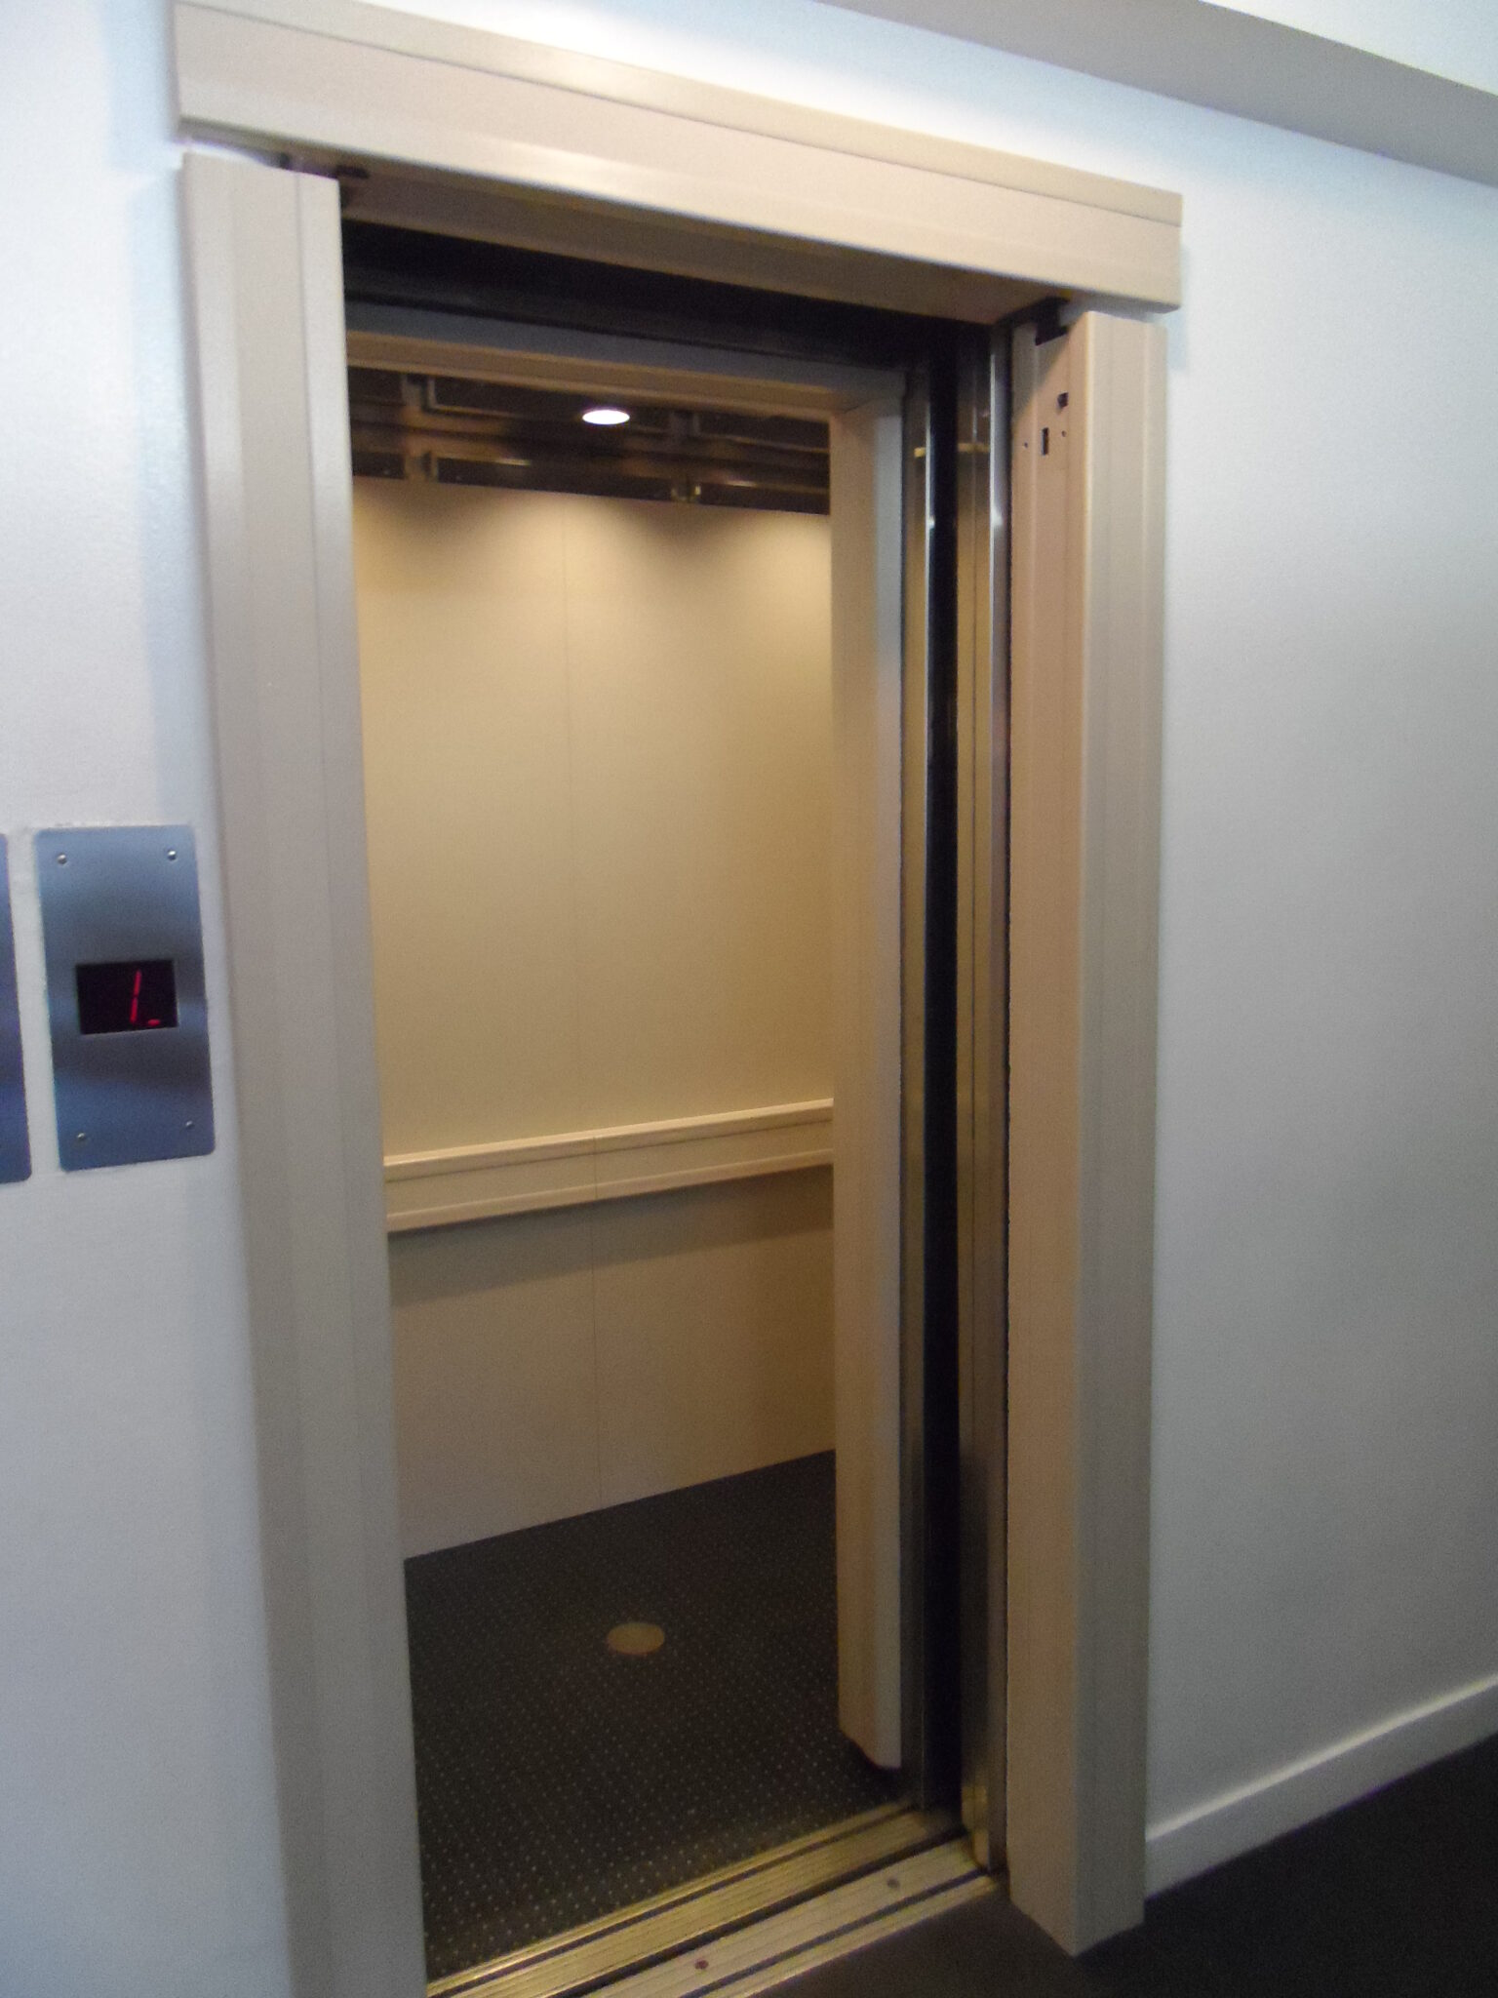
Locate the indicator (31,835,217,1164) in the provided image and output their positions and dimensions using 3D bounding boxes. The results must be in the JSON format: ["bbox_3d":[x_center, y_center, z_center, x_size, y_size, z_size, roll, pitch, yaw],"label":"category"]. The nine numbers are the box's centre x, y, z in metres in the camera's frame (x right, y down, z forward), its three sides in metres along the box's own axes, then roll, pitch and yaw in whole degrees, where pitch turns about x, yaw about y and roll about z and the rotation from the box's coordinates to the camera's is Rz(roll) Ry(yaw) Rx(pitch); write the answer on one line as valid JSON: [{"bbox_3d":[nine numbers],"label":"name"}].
[{"bbox_3d":[-0.563,0.000,1.258,0.129,0.307,0.010,-5,8,-26],"label":"indicator"}]

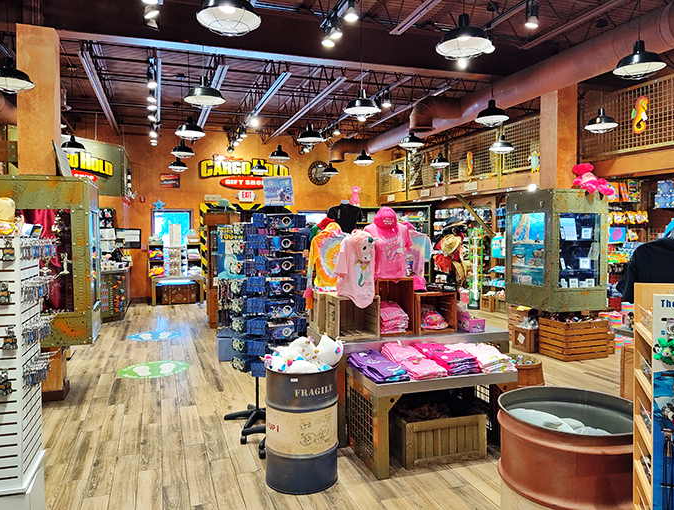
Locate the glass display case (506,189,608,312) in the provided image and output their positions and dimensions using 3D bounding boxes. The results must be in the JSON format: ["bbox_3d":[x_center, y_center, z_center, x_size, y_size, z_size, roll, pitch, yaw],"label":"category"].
[{"bbox_3d":[2.892,-0.063,7.000,0.890,1.460,0.890,-1,2,-19],"label":"glass display case"}]

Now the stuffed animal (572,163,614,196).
[{"bbox_3d":[3.049,-0.901,6.330,0.400,0.400,0.280,-1,3,-18],"label":"stuffed animal"}]

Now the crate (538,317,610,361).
[{"bbox_3d":[3.011,1.059,6.766,0.650,0.450,0.480,-1,3,-18],"label":"crate"}]

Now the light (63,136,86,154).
[{"bbox_3d":[-3.855,-1.605,7.754,0.360,0.270,0.360,-1,3,-19],"label":"light"}]

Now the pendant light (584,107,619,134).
[{"bbox_3d":[3.099,-1.570,6.212,0.365,0.285,0.365,-1,2,-19],"label":"pendant light"}]

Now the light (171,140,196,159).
[{"bbox_3d":[-2.360,-1.623,8.154,0.365,0.275,0.365,-1,3,-18],"label":"light"}]

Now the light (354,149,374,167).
[{"bbox_3d":[0.463,-1.655,9.097,0.365,0.275,0.365,0,3,0],"label":"light"}]

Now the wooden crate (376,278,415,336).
[{"bbox_3d":[0.422,0.403,4.301,0.325,0.452,0.300,-1,2,-19],"label":"wooden crate"}]

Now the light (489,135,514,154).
[{"bbox_3d":[2.435,-1.633,7.836,0.360,0.270,0.360,-1,3,-19],"label":"light"}]

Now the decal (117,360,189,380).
[{"bbox_3d":[-2.124,1.332,6.175,0.820,0.006,0.820,-1,3,-24],"label":"decal"}]

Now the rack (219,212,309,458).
[{"bbox_3d":[-0.575,0.545,4.174,0.650,1.750,0.620,-1,3,-19],"label":"rack"}]

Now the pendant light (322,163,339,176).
[{"bbox_3d":[-0.132,-1.752,10.788,0.365,0.285,0.365,0,2,0],"label":"pendant light"}]

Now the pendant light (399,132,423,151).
[{"bbox_3d":[1.044,-1.617,7.431,0.365,0.285,0.365,0,2,0],"label":"pendant light"}]

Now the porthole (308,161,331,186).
[{"bbox_3d":[-0.410,-1.965,12.787,0.600,0.610,0.080,-1,3,-18],"label":"porthole"}]

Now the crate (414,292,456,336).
[{"bbox_3d":[0.765,0.466,4.409,0.355,0.323,0.285,-1,3,-18],"label":"crate"}]

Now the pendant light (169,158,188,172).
[{"bbox_3d":[-2.954,-1.713,9.882,0.365,0.285,0.365,-1,2,-19],"label":"pendant light"}]

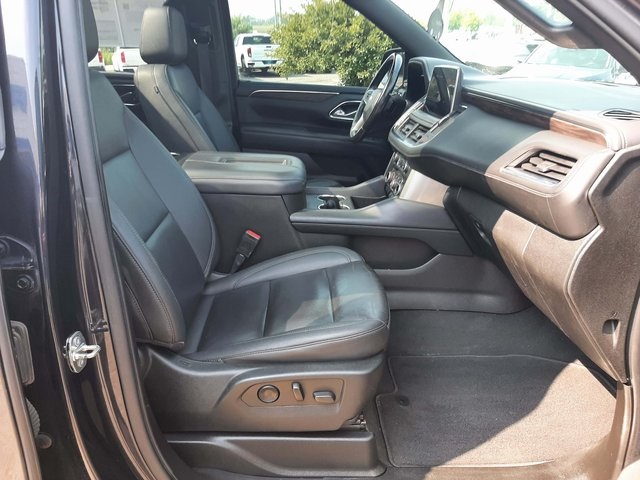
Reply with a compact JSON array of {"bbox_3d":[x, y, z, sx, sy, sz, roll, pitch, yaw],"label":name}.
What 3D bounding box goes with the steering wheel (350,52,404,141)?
[{"bbox_3d":[0.237,-0.587,1.994,0.090,0.385,0.385,24,19,-12],"label":"steering wheel"}]

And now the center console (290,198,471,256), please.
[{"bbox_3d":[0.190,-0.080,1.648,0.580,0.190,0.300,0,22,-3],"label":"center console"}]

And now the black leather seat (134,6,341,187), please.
[{"bbox_3d":[-0.299,-0.435,2.023,0.800,0.960,0.550,0,22,-3],"label":"black leather seat"}]

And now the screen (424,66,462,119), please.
[{"bbox_3d":[0.401,-0.483,1.554,0.035,0.155,0.250,6,22,-6],"label":"screen"}]

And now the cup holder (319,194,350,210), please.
[{"bbox_3d":[0.049,-0.098,1.697,0.115,0.080,0.190,0,22,-3],"label":"cup holder"}]

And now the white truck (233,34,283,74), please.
[{"bbox_3d":[-3.338,-9.505,24.284,2.060,1.920,5.850,-7,24,-20],"label":"white truck"}]

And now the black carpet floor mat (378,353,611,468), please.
[{"bbox_3d":[0.488,0.431,1.292,0.670,0.030,0.420,0,22,-3],"label":"black carpet floor mat"}]

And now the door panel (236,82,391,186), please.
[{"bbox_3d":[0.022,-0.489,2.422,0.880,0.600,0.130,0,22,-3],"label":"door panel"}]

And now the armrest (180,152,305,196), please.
[{"bbox_3d":[-0.254,-0.233,1.622,0.420,0.080,0.330,0,22,-3],"label":"armrest"}]

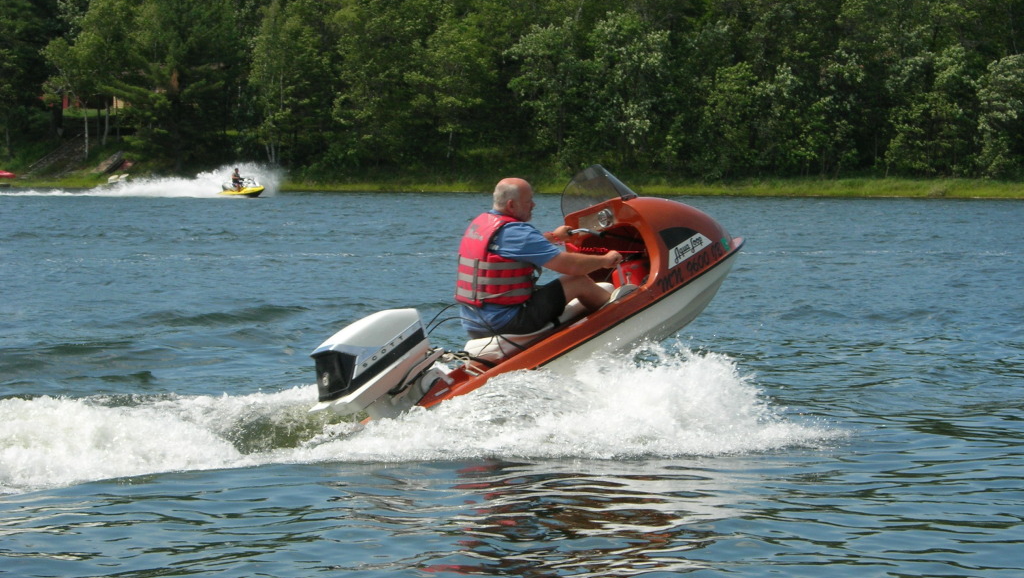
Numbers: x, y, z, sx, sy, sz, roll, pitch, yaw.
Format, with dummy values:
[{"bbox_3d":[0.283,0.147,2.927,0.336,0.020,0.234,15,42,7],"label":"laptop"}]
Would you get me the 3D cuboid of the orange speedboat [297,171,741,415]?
[{"bbox_3d":[0.121,0.154,17.932,2.750,1.200,1.130,-26,4,-26],"label":"orange speedboat"}]

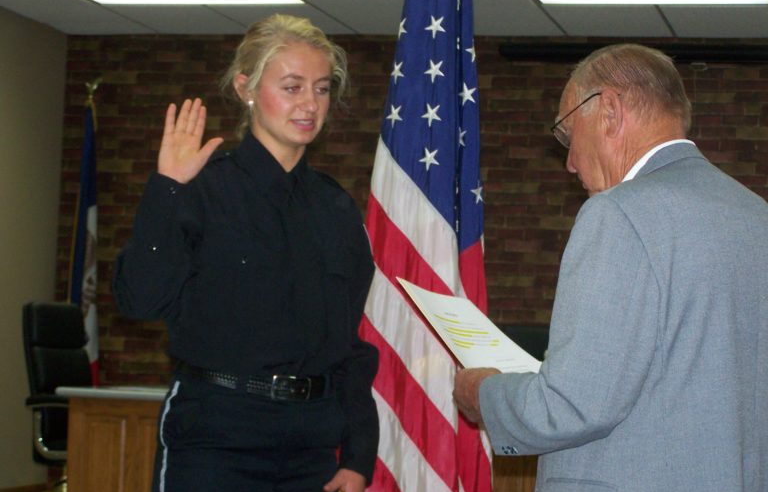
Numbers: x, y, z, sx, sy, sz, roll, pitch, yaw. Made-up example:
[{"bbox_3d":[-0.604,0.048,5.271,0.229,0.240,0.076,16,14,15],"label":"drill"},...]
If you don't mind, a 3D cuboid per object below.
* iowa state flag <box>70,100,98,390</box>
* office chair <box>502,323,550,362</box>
[{"bbox_3d":[-1.772,0.099,12.323,0.250,2.046,0.200,2,-3,14],"label":"iowa state flag"},{"bbox_3d":[0.655,0.905,9.780,0.630,1.080,0.660,2,-3,14],"label":"office chair"}]

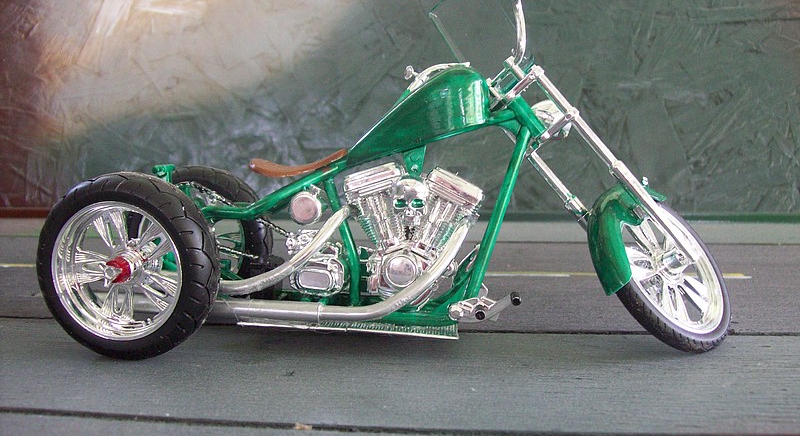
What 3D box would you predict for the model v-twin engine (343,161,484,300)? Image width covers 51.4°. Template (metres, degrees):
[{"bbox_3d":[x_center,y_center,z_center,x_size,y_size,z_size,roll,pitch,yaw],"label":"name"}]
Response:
[{"bbox_3d":[0.004,0.005,0.257,0.043,0.044,0.028,1,7,10],"label":"model v-twin engine"}]

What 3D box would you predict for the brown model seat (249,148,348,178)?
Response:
[{"bbox_3d":[-0.032,-0.017,0.264,0.032,0.008,0.020,1,7,10],"label":"brown model seat"}]

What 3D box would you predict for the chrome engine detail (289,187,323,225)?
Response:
[{"bbox_3d":[-0.029,-0.004,0.259,0.010,0.012,0.007,1,7,10],"label":"chrome engine detail"}]

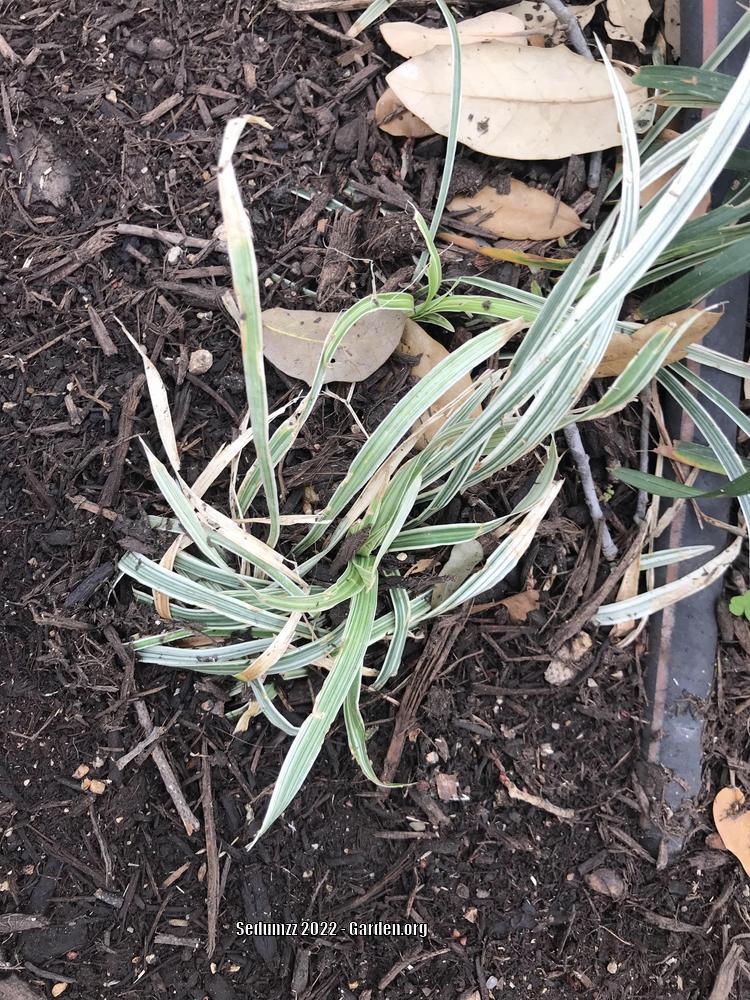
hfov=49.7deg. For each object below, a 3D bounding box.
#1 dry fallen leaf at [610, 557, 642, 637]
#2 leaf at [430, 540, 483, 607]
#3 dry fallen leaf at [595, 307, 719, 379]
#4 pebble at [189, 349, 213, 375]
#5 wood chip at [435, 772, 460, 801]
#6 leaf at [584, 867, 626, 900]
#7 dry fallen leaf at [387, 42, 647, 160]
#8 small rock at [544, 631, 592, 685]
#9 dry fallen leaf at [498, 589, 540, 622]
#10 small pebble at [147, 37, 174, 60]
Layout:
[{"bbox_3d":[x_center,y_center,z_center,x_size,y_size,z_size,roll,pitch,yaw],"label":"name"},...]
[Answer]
[{"bbox_3d":[0.114,0.042,0.366,0.009,0.009,0.040,14,82,2],"label":"dry fallen leaf"},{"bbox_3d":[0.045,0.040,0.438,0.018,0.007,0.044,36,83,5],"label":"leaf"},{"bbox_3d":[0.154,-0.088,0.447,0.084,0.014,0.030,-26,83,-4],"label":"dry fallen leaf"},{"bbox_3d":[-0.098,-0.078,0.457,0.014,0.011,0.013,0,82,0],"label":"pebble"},{"bbox_3d":[0.036,0.142,0.399,0.011,0.004,0.012,-2,79,-2],"label":"wood chip"},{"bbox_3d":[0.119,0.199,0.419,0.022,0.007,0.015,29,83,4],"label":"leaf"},{"bbox_3d":[0.068,-0.193,0.391,0.127,0.014,0.057,3,82,0],"label":"dry fallen leaf"},{"bbox_3d":[0.099,0.080,0.411,0.016,0.014,0.032,40,80,7],"label":"small rock"},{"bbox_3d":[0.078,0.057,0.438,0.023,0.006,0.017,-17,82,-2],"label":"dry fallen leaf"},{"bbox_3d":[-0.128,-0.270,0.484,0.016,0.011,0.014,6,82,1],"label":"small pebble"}]

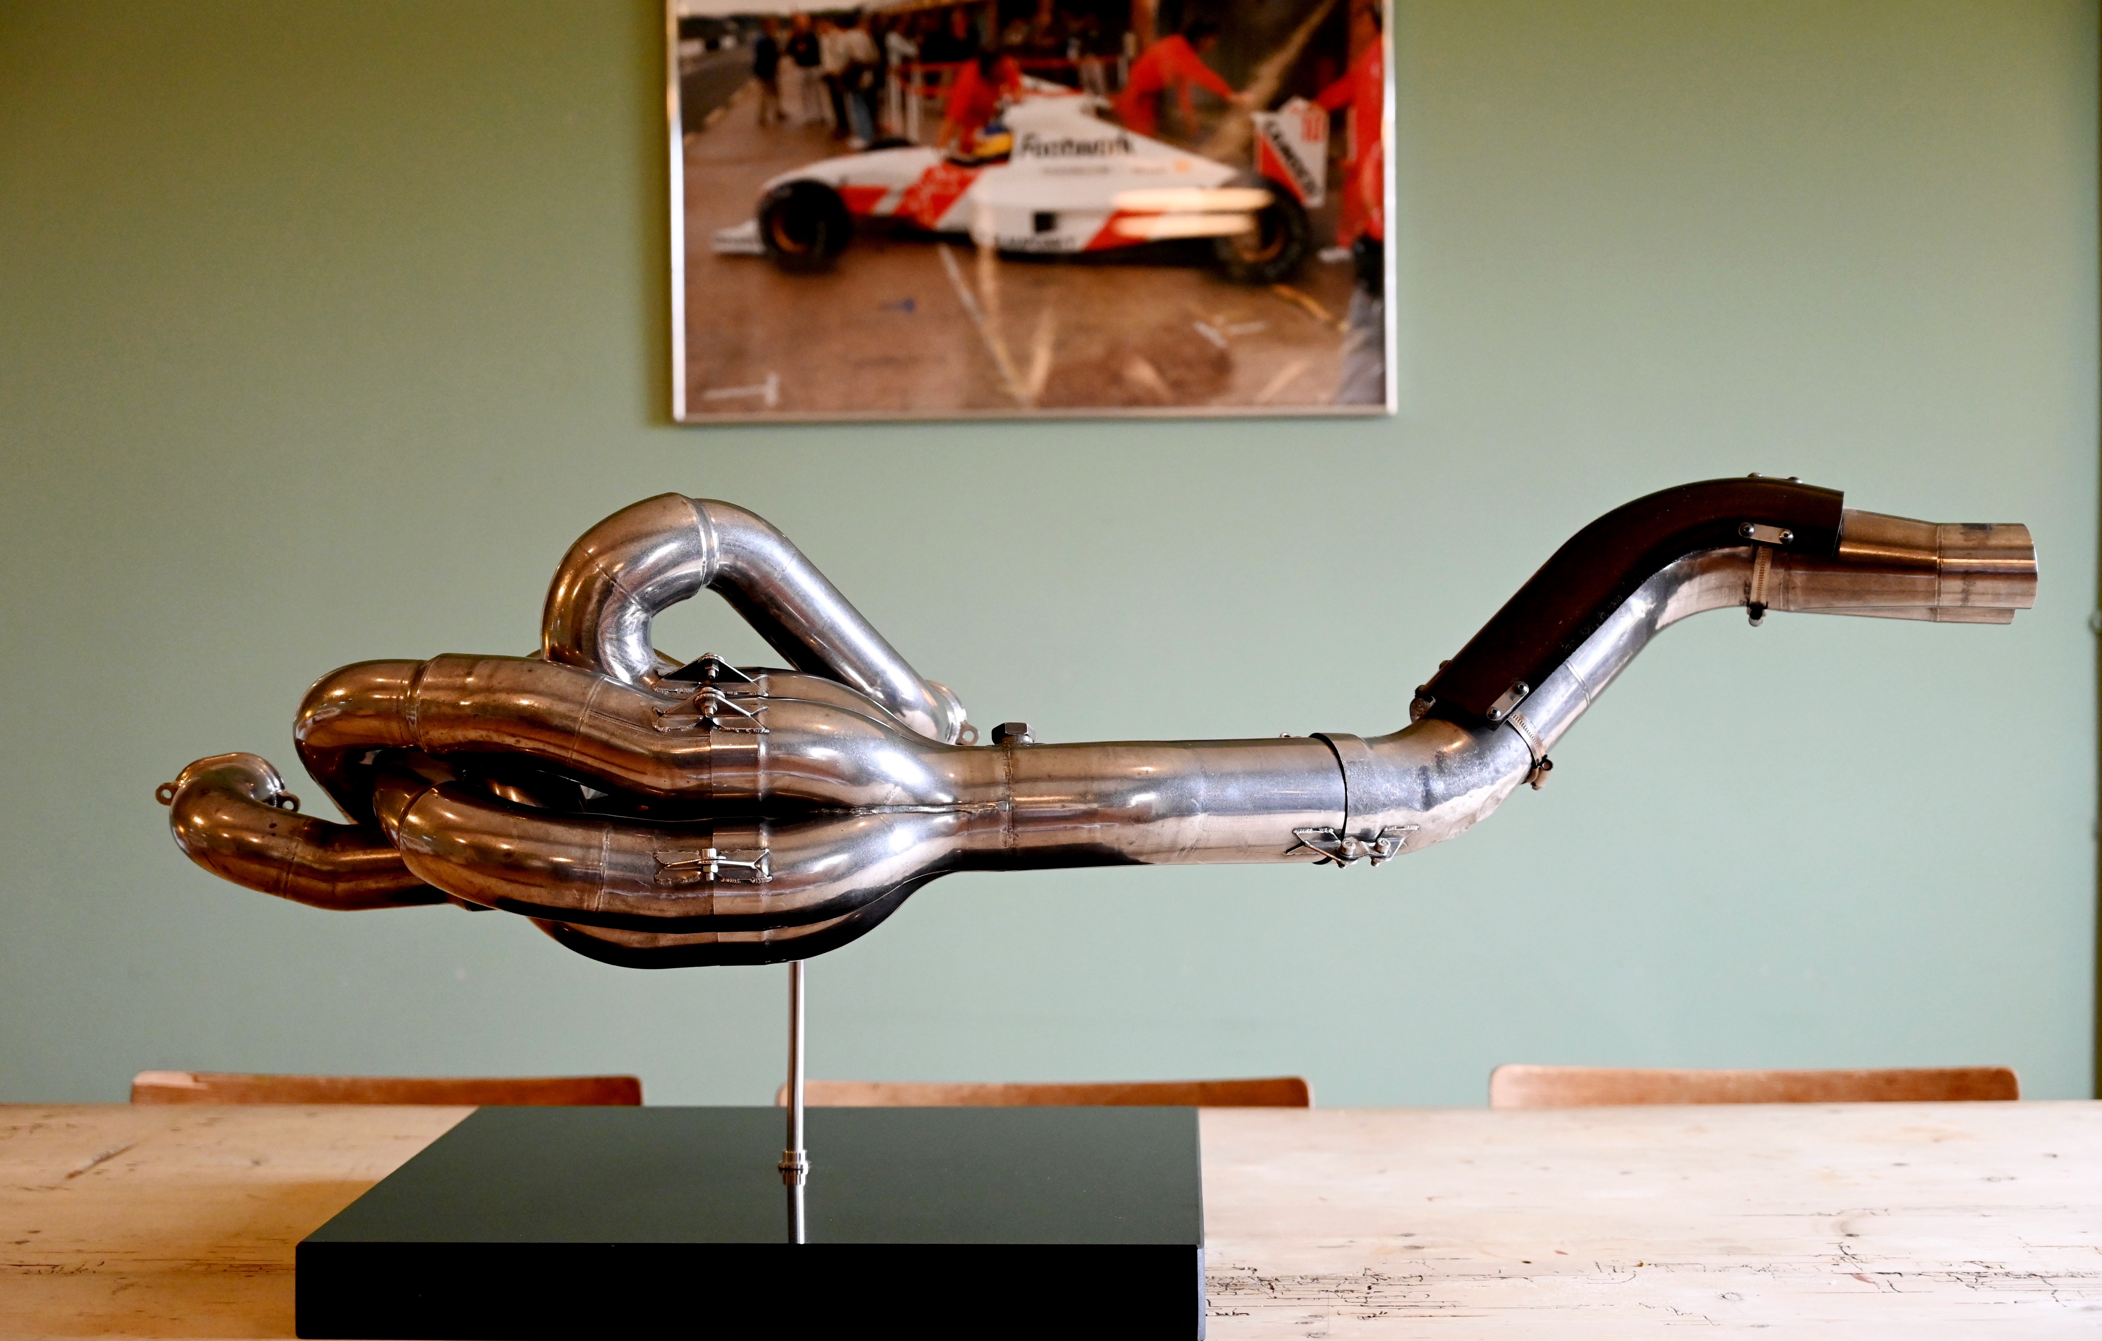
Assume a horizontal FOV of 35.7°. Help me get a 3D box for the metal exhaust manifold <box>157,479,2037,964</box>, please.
[{"bbox_3d":[0.012,0.032,1.940,1.110,0.285,0.270,0,2,3],"label":"metal exhaust manifold"}]

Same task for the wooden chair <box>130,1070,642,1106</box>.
[{"bbox_3d":[-0.515,0.706,2.345,0.420,0.780,0.490,0,2,-1],"label":"wooden chair"}]

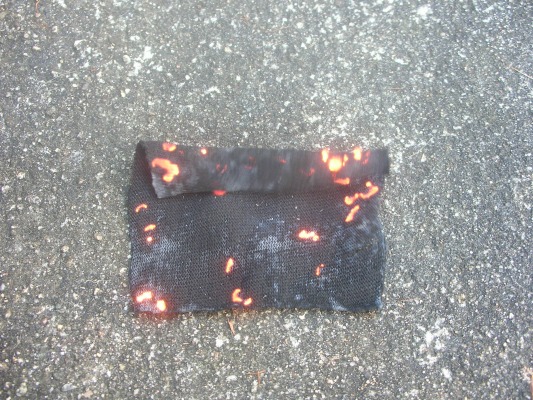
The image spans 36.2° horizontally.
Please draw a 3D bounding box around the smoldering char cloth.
[{"bbox_3d":[-0.002,0.008,0.225,0.070,0.013,0.046,0,77,0],"label":"smoldering char cloth"}]

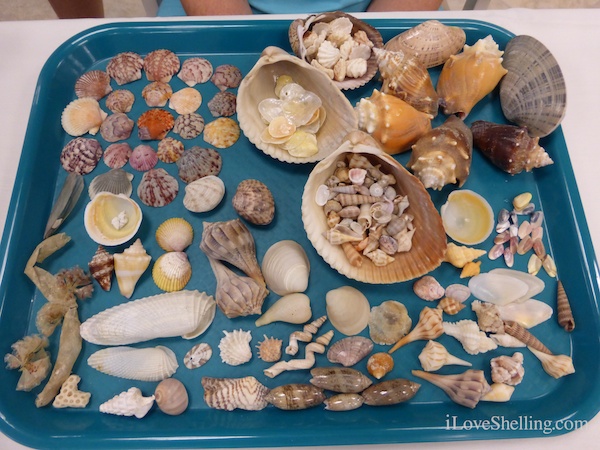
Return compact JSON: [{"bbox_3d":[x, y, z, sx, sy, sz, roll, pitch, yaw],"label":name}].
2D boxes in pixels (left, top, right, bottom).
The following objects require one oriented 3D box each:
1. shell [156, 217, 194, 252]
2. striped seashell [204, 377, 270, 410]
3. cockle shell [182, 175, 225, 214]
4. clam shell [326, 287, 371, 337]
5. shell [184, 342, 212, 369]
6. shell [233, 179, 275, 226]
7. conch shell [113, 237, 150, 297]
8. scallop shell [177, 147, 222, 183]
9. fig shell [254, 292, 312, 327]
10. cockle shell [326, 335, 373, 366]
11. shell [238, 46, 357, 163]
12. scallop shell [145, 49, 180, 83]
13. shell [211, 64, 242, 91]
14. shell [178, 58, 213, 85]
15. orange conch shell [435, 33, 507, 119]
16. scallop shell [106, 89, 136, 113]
[{"bbox_3d":[-0.102,0.006,0.350,0.029,0.010,0.030,-22,72,-8],"label":"shell"},{"bbox_3d":[-0.047,0.119,0.308,0.050,0.015,0.024,0,71,0],"label":"striped seashell"},{"bbox_3d":[-0.081,-0.028,0.361,0.031,0.011,0.036,28,72,9],"label":"cockle shell"},{"bbox_3d":[0.038,0.066,0.338,0.032,0.009,0.039,-33,74,-11],"label":"clam shell"},{"bbox_3d":[-0.076,0.097,0.321,0.017,0.007,0.022,43,76,13],"label":"shell"},{"bbox_3d":[-0.038,-0.021,0.357,0.030,0.014,0.042,-23,72,-9],"label":"shell"},{"bbox_3d":[-0.134,0.034,0.343,0.030,0.020,0.049,1,70,0],"label":"conch shell"},{"bbox_3d":[-0.087,-0.054,0.371,0.039,0.011,0.036,-33,74,-11],"label":"scallop shell"},{"bbox_3d":[-0.012,0.067,0.328,0.045,0.017,0.023,-19,72,-8],"label":"fig shell"},{"bbox_3d":[0.037,0.092,0.320,0.035,0.009,0.019,-9,71,-4],"label":"cockle shell"},{"bbox_3d":[-0.004,-0.093,0.368,0.090,0.043,0.108,-23,72,-8],"label":"shell"},{"bbox_3d":[-0.133,-0.153,0.416,0.034,0.009,0.035,-4,70,-2],"label":"scallop shell"},{"bbox_3d":[-0.069,-0.139,0.403,0.028,0.008,0.029,13,71,4],"label":"shell"},{"bbox_3d":[-0.098,-0.146,0.404,0.032,0.009,0.032,24,72,8],"label":"shell"},{"bbox_3d":[0.155,-0.133,0.385,0.054,0.047,0.082,21,72,6],"label":"orange conch shell"},{"bbox_3d":[-0.164,-0.115,0.394,0.025,0.009,0.026,-19,72,-7],"label":"scallop shell"}]

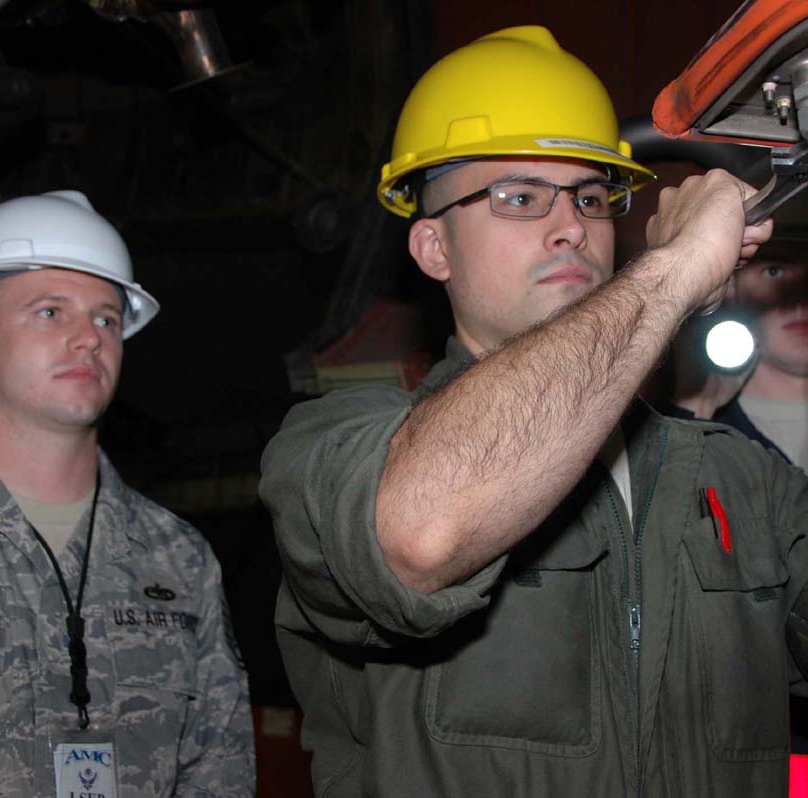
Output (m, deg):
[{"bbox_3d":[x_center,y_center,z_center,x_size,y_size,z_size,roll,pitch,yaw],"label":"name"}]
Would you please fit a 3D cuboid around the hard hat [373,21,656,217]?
[{"bbox_3d":[0.097,-0.251,1.075,0.226,0.168,0.280,1,-8,-32],"label":"hard hat"}]

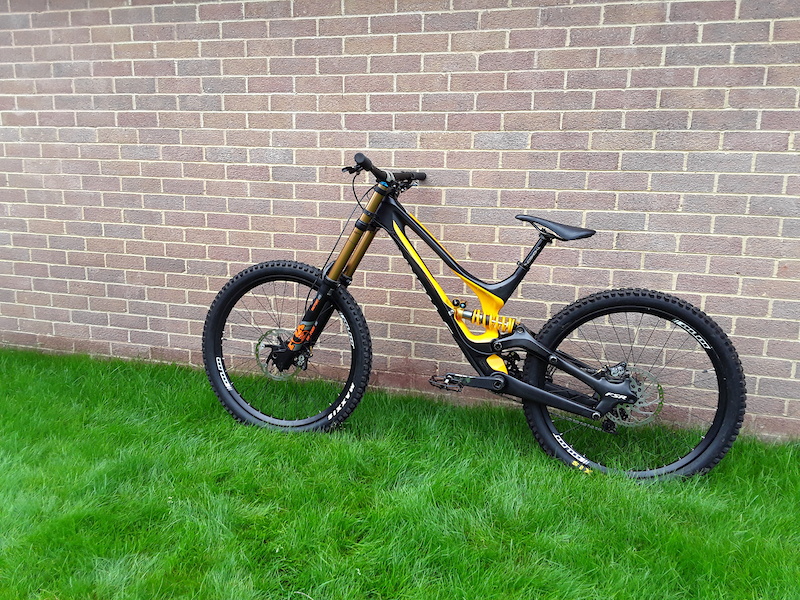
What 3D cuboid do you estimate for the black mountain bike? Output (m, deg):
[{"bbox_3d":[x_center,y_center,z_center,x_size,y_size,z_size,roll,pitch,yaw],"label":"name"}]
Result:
[{"bbox_3d":[0.163,0.064,2.176,1.918,1.054,0.800,5,7,16],"label":"black mountain bike"}]

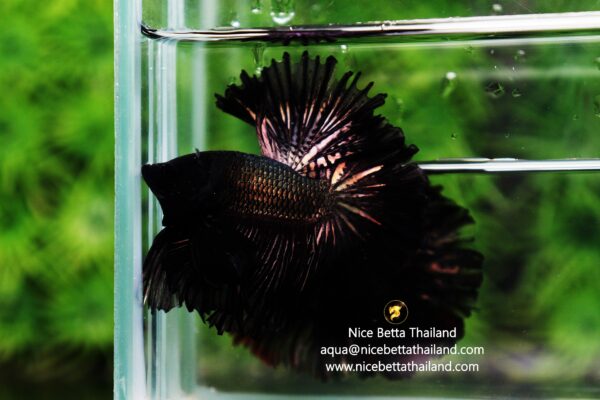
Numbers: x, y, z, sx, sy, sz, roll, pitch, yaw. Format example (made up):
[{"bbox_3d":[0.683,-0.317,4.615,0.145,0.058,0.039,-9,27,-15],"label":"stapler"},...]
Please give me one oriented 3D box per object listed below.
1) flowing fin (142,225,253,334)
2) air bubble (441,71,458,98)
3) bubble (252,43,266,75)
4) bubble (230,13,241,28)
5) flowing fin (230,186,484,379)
[{"bbox_3d":[-0.023,0.017,0.298,0.024,0.024,0.009,0,-1,0],"label":"flowing fin"},{"bbox_3d":[0.035,-0.027,0.320,0.004,0.007,0.004,0,-1,0],"label":"air bubble"},{"bbox_3d":[-0.010,-0.034,0.325,0.003,0.008,0.003,0,-1,0],"label":"bubble"},{"bbox_3d":[-0.015,-0.041,0.315,0.002,0.004,0.002,0,-1,0],"label":"bubble"},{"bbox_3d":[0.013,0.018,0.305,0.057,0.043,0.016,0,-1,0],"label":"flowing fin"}]

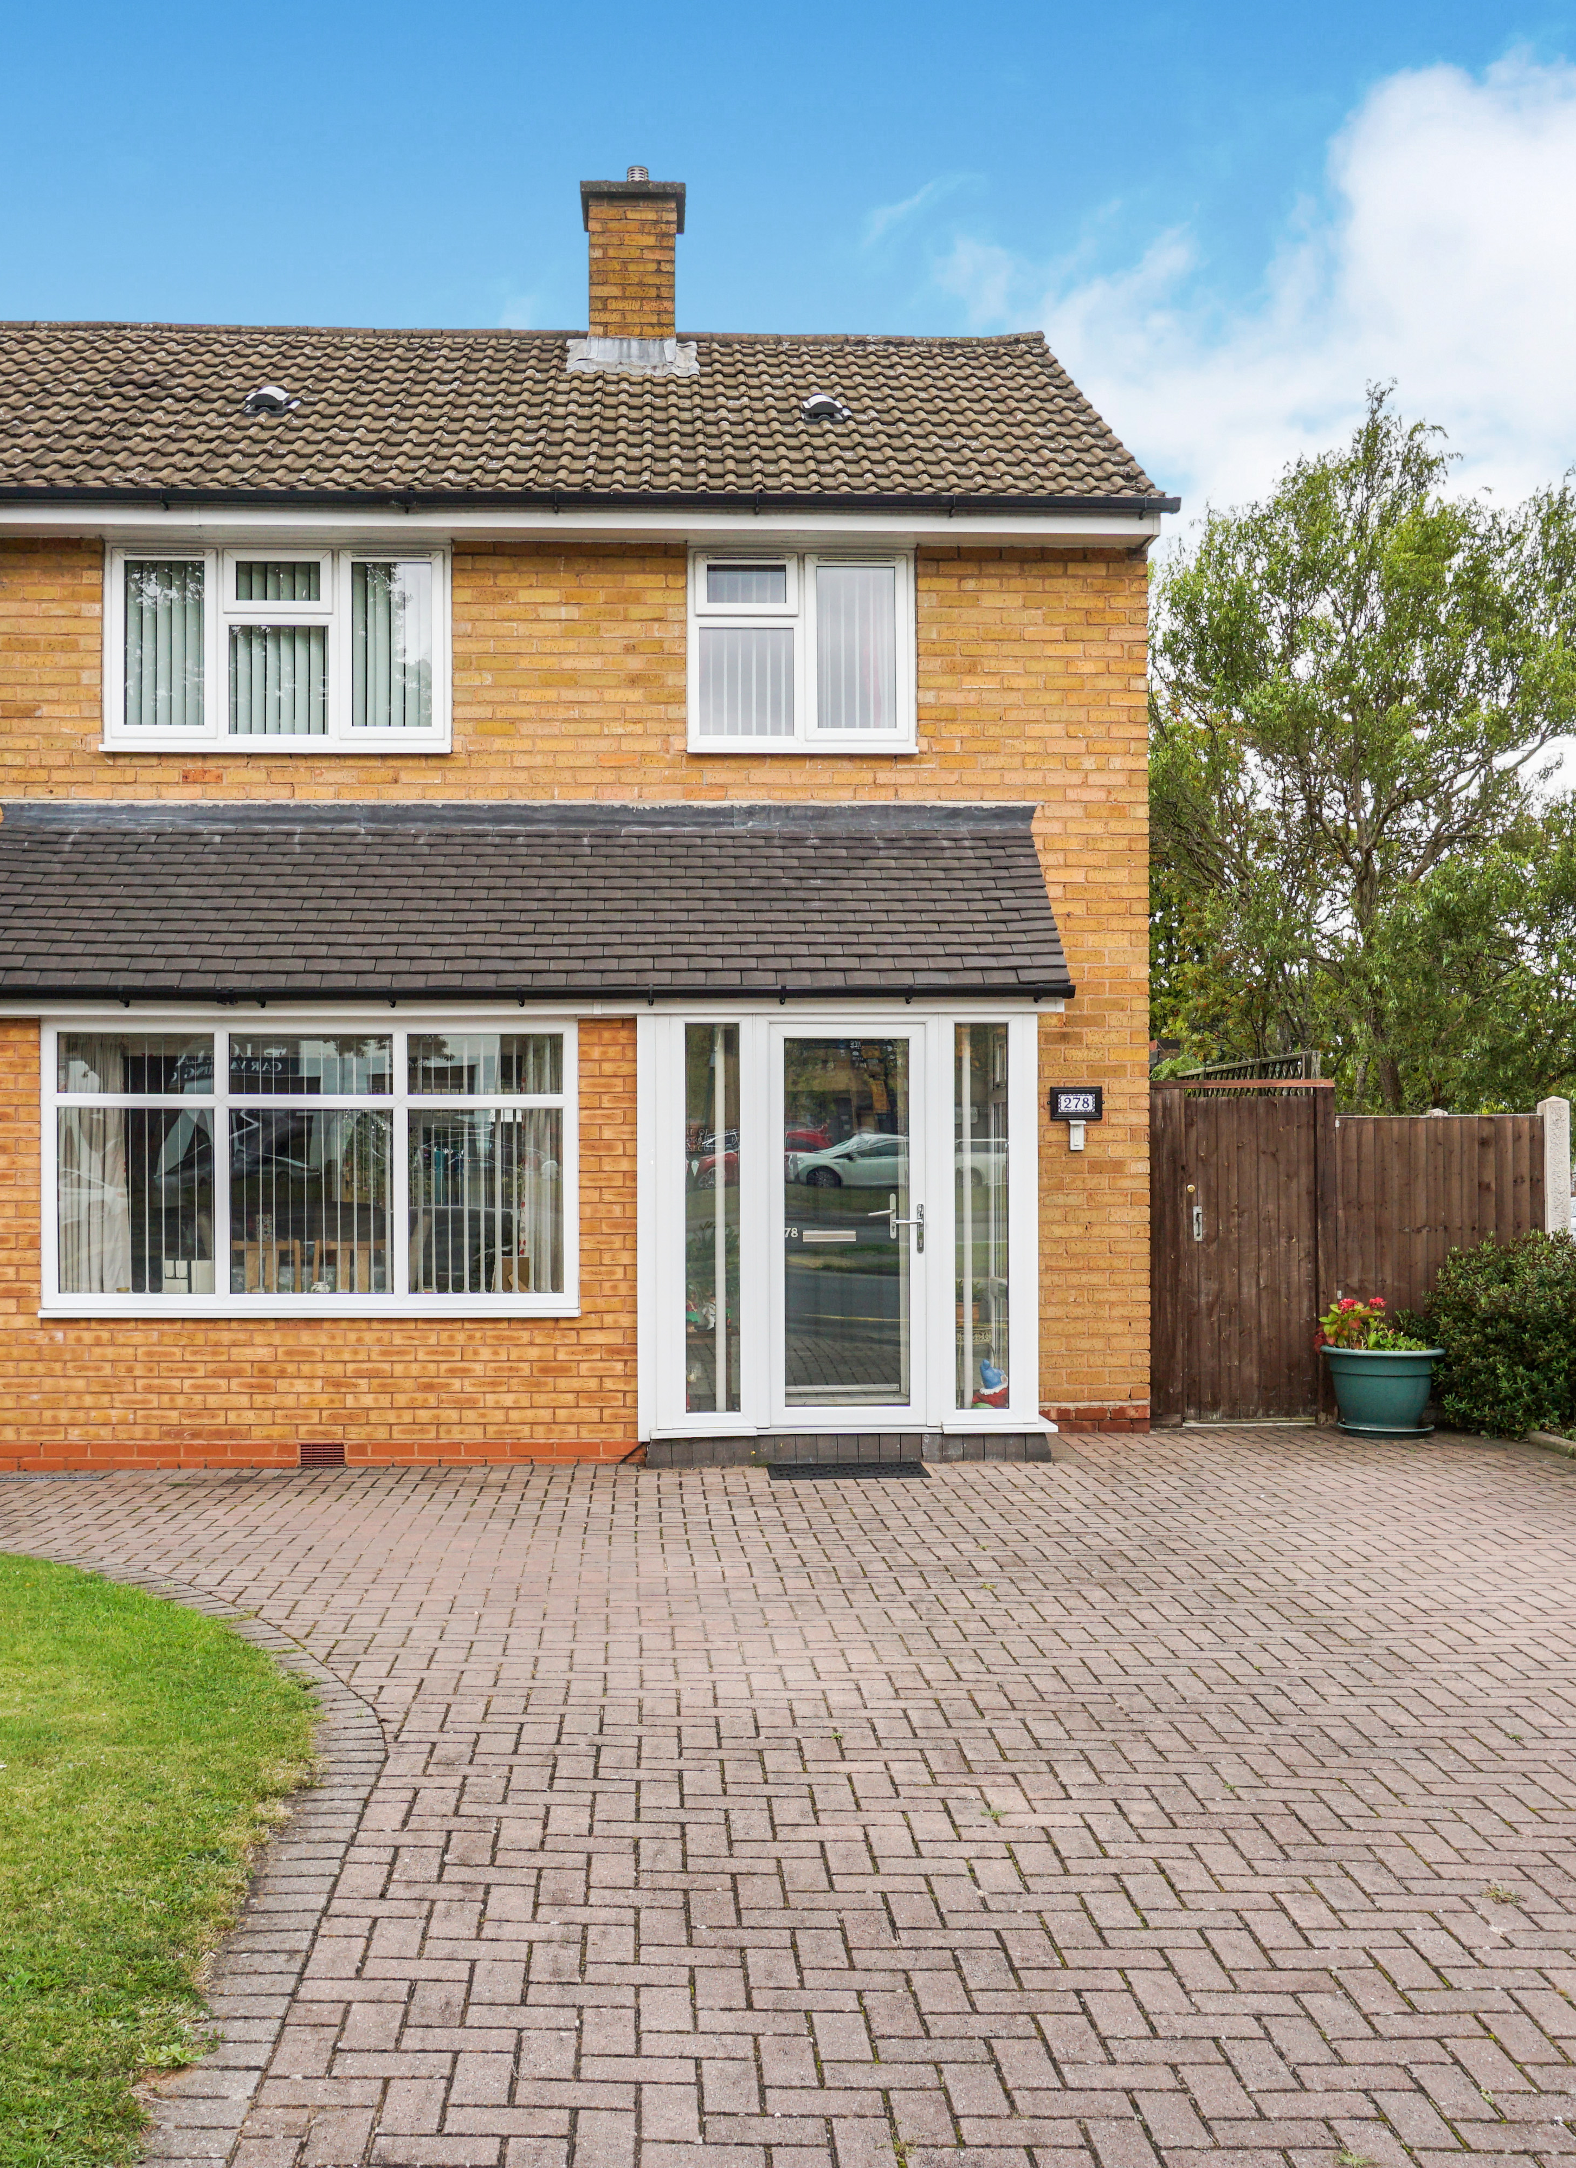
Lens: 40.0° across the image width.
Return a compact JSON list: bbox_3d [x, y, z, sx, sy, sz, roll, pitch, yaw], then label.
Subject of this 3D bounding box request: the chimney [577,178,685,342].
[{"bbox_3d":[-1.024,-5.350,14.450,0.680,1.080,0.660,0,0,-3],"label":"chimney"}]

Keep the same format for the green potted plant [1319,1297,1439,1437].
[{"bbox_3d":[3.155,1.490,11.550,0.650,0.720,0.630,0,0,-3],"label":"green potted plant"}]

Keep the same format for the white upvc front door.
[{"bbox_3d":[0.252,0.705,10.600,1.940,2.080,0.130,0,0,-3],"label":"white upvc front door"}]

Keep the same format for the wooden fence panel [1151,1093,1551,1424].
[{"bbox_3d":[3.079,0.966,11.860,2.170,1.790,0.100,0,0,-3],"label":"wooden fence panel"}]

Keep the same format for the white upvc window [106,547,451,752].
[{"bbox_3d":[-2.707,-2.305,11.510,1.830,1.070,0.110,0,0,-3],"label":"white upvc window"}]

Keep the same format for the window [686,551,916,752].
[{"bbox_3d":[0.075,-2.320,11.640,1.220,1.070,0.110,0,0,-3],"label":"window"}]

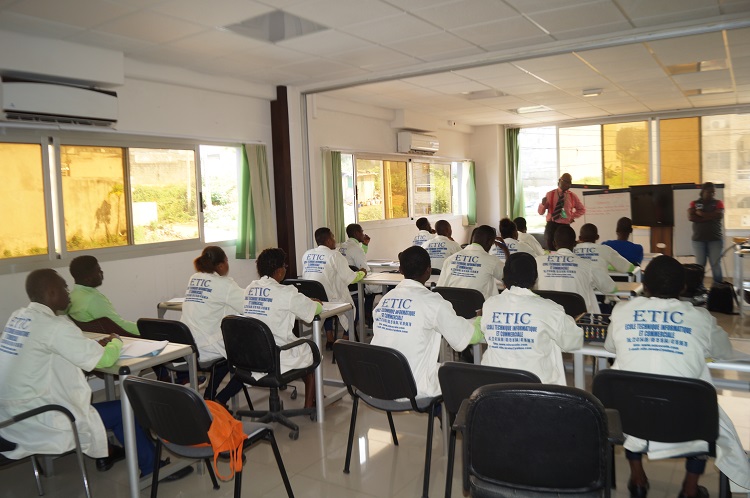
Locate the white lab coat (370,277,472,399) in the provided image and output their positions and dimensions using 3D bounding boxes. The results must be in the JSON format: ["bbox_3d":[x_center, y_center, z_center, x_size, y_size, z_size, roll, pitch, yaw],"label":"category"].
[{"bbox_3d":[0.277,0.498,3.259,0.570,0.680,0.500,2,7,34],"label":"white lab coat"}]

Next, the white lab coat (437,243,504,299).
[{"bbox_3d":[0.847,0.330,4.744,0.570,0.720,0.520,2,7,34],"label":"white lab coat"}]

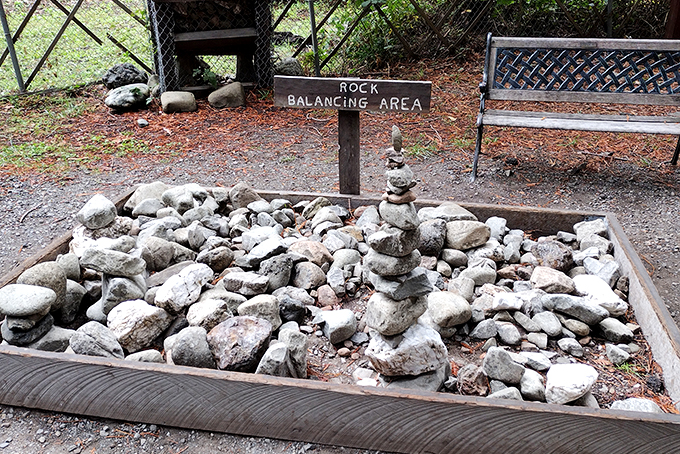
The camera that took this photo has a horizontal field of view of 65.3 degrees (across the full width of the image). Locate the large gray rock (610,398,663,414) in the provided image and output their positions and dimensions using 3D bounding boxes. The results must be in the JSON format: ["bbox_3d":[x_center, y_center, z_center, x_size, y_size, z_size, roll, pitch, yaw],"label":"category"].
[{"bbox_3d":[0.798,0.498,1.423,0.145,0.080,0.105,3,27,11],"label":"large gray rock"}]

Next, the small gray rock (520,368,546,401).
[{"bbox_3d":[0.575,0.472,1.575,0.075,0.106,0.082,0,27,0],"label":"small gray rock"}]

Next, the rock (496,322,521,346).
[{"bbox_3d":[0.578,0.369,1.821,0.080,0.064,0.080,3,26,10],"label":"rock"}]

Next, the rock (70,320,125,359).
[{"bbox_3d":[-0.790,0.369,1.722,0.178,0.120,0.131,3,27,11],"label":"rock"}]

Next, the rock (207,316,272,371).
[{"bbox_3d":[-0.331,0.384,1.746,0.211,0.139,0.165,-4,26,-6],"label":"rock"}]

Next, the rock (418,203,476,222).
[{"bbox_3d":[0.498,-0.053,2.444,0.266,0.111,0.133,4,27,7],"label":"rock"}]

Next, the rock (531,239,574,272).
[{"bbox_3d":[0.925,0.124,2.310,0.185,0.135,0.155,3,28,9],"label":"rock"}]

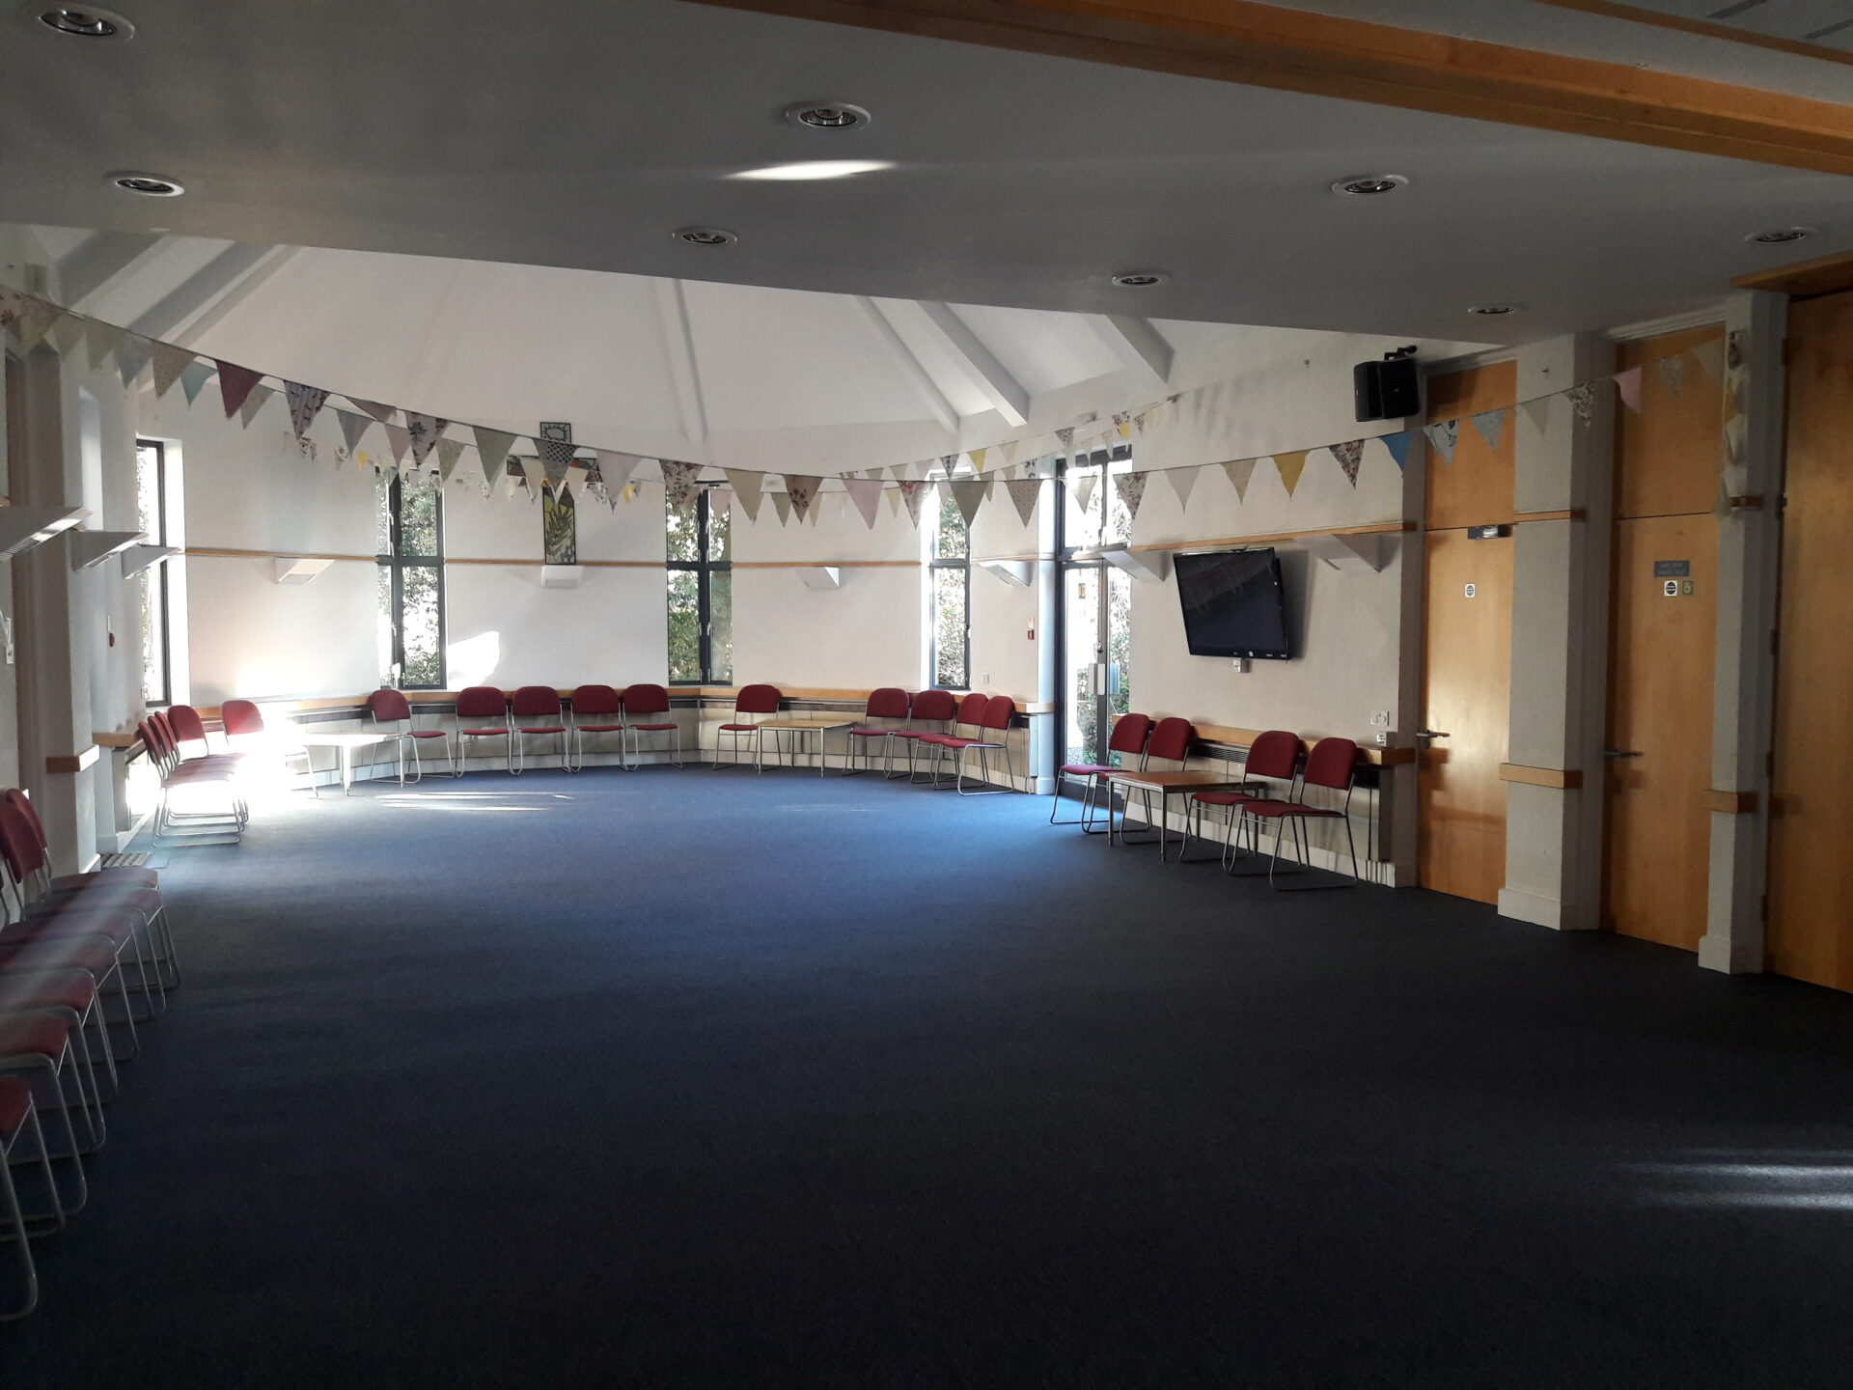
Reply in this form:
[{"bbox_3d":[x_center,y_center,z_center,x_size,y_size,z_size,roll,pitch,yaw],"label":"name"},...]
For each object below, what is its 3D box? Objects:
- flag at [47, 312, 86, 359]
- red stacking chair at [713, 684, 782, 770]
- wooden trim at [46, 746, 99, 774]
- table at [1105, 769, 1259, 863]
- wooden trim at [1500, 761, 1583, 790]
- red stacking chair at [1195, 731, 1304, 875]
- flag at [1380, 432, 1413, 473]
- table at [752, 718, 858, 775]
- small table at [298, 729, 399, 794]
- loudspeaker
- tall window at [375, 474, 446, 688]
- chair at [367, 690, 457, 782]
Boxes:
[{"bbox_3d":[-3.182,-1.327,5.542,0.015,0.170,0.135,3,4,44],"label":"flag"},{"bbox_3d":[-1.807,0.331,15.173,0.508,0.830,0.578,1,3,20],"label":"red stacking chair"},{"bbox_3d":[-4.891,0.362,8.591,0.166,0.086,0.697,-1,3,-22],"label":"wooden trim"},{"bbox_3d":[1.668,0.780,9.742,0.720,0.468,0.740,-1,3,-21],"label":"table"},{"bbox_3d":[3.054,0.399,7.461,0.100,0.086,0.440,-1,3,-21],"label":"wooden trim"},{"bbox_3d":[1.960,0.647,9.269,0.564,0.822,0.505,-1,3,-20],"label":"red stacking chair"},{"bbox_3d":[1.933,-0.997,6.173,0.147,0.175,0.015,-1,3,-11],"label":"flag"},{"bbox_3d":[-1.162,0.513,14.657,0.703,0.475,0.703,1,4,23],"label":"table"},{"bbox_3d":[-5.118,0.599,13.153,0.703,0.475,0.703,1,3,21],"label":"small table"},{"bbox_3d":[2.525,-1.670,8.234,0.238,0.307,0.233,-9,5,-12],"label":"loudspeaker"},{"bbox_3d":[-4.992,-1.098,14.432,0.660,2.060,0.170,-3,4,-43],"label":"tall window"},{"bbox_3d":[-4.888,0.384,14.263,0.578,0.830,0.508,1,3,22],"label":"chair"}]

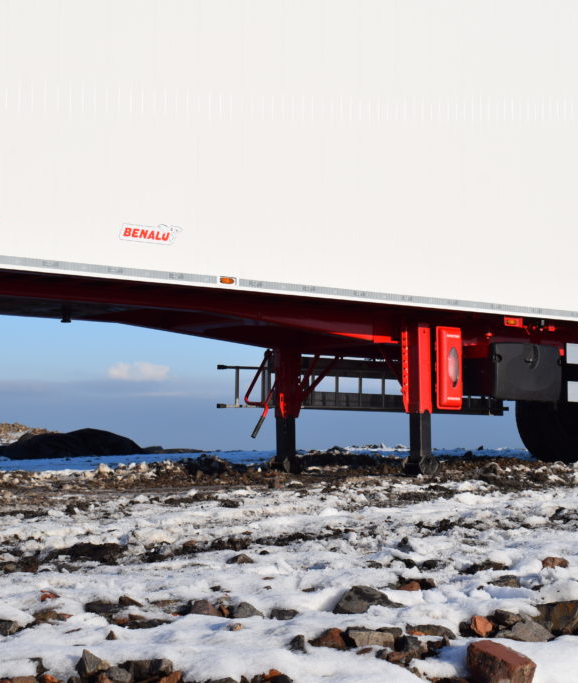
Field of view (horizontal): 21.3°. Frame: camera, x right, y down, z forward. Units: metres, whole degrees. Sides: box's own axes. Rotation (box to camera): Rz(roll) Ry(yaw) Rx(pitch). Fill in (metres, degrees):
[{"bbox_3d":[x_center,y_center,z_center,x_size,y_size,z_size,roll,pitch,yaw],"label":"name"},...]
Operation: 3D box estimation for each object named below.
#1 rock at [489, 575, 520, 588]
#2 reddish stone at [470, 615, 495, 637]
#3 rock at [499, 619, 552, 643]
[{"bbox_3d":[0.974,1.088,6.942,0.136,0.070,0.108,0,-4,0],"label":"rock"},{"bbox_3d":[0.745,1.095,5.914,0.100,0.089,0.080,0,-4,0],"label":"reddish stone"},{"bbox_3d":[0.894,1.098,5.834,0.205,0.091,0.133,0,-4,0],"label":"rock"}]

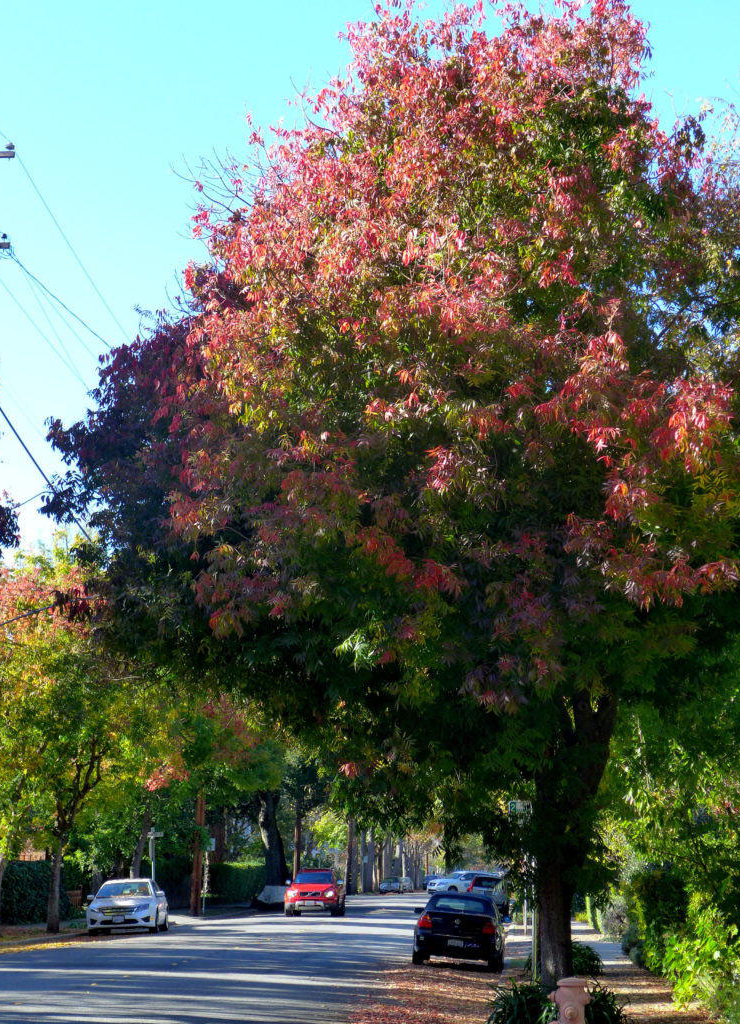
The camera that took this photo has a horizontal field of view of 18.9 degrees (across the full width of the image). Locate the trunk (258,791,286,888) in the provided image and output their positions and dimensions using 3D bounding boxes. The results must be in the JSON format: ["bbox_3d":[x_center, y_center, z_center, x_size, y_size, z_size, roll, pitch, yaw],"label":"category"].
[{"bbox_3d":[-3.996,13.656,90.364,1.150,4.590,1.000,0,-9,5],"label":"trunk"}]

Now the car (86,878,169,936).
[{"bbox_3d":[-6.395,10.623,59.866,1.840,1.450,4.830,0,-9,1],"label":"car"}]

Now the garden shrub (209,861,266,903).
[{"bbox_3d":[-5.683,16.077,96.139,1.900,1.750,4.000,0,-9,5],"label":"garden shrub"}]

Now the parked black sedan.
[{"bbox_3d":[1.763,8.114,43.193,1.700,1.420,4.100,0,-9,4],"label":"parked black sedan"}]

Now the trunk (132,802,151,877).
[{"bbox_3d":[-7.221,10.937,69.774,0.650,3.450,0.500,0,-9,5],"label":"trunk"}]

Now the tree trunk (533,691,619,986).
[{"bbox_3d":[3.020,4.811,32.745,1.150,4.350,0.900,0,-9,5],"label":"tree trunk"}]

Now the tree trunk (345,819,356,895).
[{"bbox_3d":[-1.187,21.979,141.385,0.700,4.850,0.650,0,-9,5],"label":"tree trunk"}]

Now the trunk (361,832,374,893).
[{"bbox_3d":[-0.163,25.485,161.342,0.900,4.310,0.800,0,-9,5],"label":"trunk"}]

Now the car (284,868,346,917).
[{"bbox_3d":[-1.979,13.947,81.588,1.920,1.760,4.800,0,-9,4],"label":"car"}]

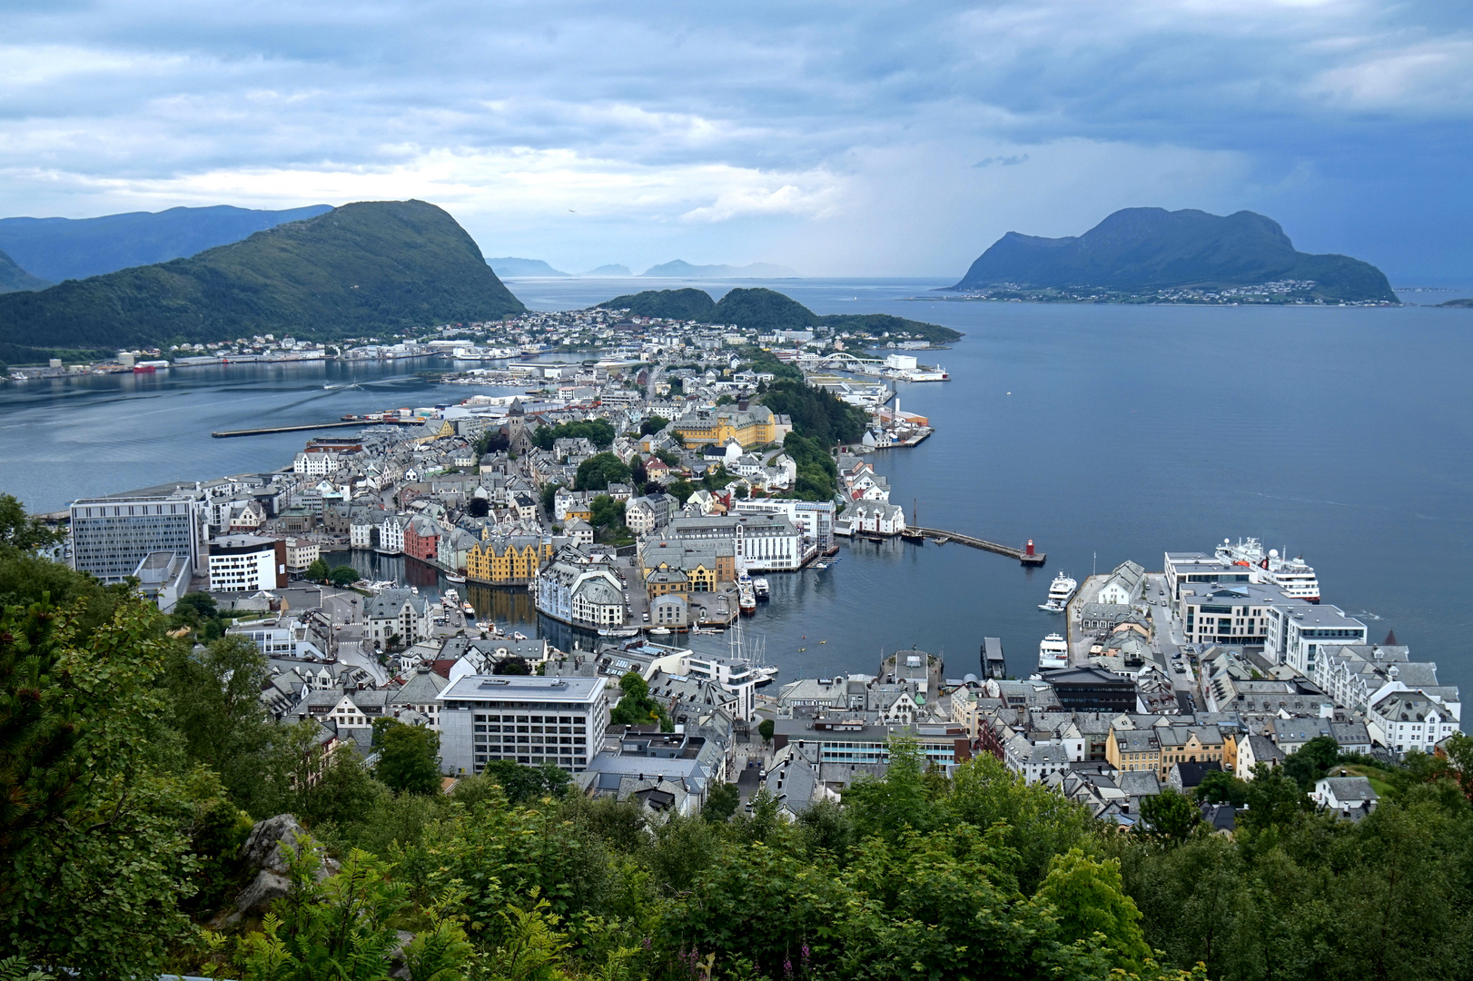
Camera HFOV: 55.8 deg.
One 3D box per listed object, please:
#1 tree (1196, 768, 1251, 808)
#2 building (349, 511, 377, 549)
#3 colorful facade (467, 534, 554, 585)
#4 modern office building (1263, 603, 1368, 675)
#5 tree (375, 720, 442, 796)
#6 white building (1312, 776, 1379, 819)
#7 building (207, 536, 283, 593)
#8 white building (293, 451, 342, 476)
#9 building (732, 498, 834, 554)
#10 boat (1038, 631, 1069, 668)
[{"bbox_3d":[125.110,76.640,356.860,13.000,12.500,12.000,0,9,0],"label":"tree"},{"bbox_3d":[-184.500,19.390,686.570,11.500,17.000,11.500,0,9,2],"label":"building"},{"bbox_3d":[-100.000,29.330,616.760,35.000,18.300,17.500,2,9,12],"label":"colorful facade"},{"bbox_3d":[198.300,51.380,474.970,22.300,17.300,34.000,1,9,3],"label":"modern office building"},{"bbox_3d":[-84.540,68.910,357.720,16.500,17.500,15.000,0,9,0],"label":"tree"},{"bbox_3d":[133.200,67.130,304.320,9.500,7.800,10.800,0,9,-3],"label":"white building"},{"bbox_3d":[-204.500,31.220,584.160,29.500,20.800,24.500,-3,9,-17],"label":"building"},{"bbox_3d":[-295.550,-19.370,984.370,31.500,16.000,13.000,0,9,0],"label":"white building"},{"bbox_3d":[23.000,16.570,681.060,48.000,23.300,18.000,1,9,7],"label":"building"},{"bbox_3d":[121.660,59.820,534.210,10.500,10.000,28.000,2,9,11],"label":"boat"}]

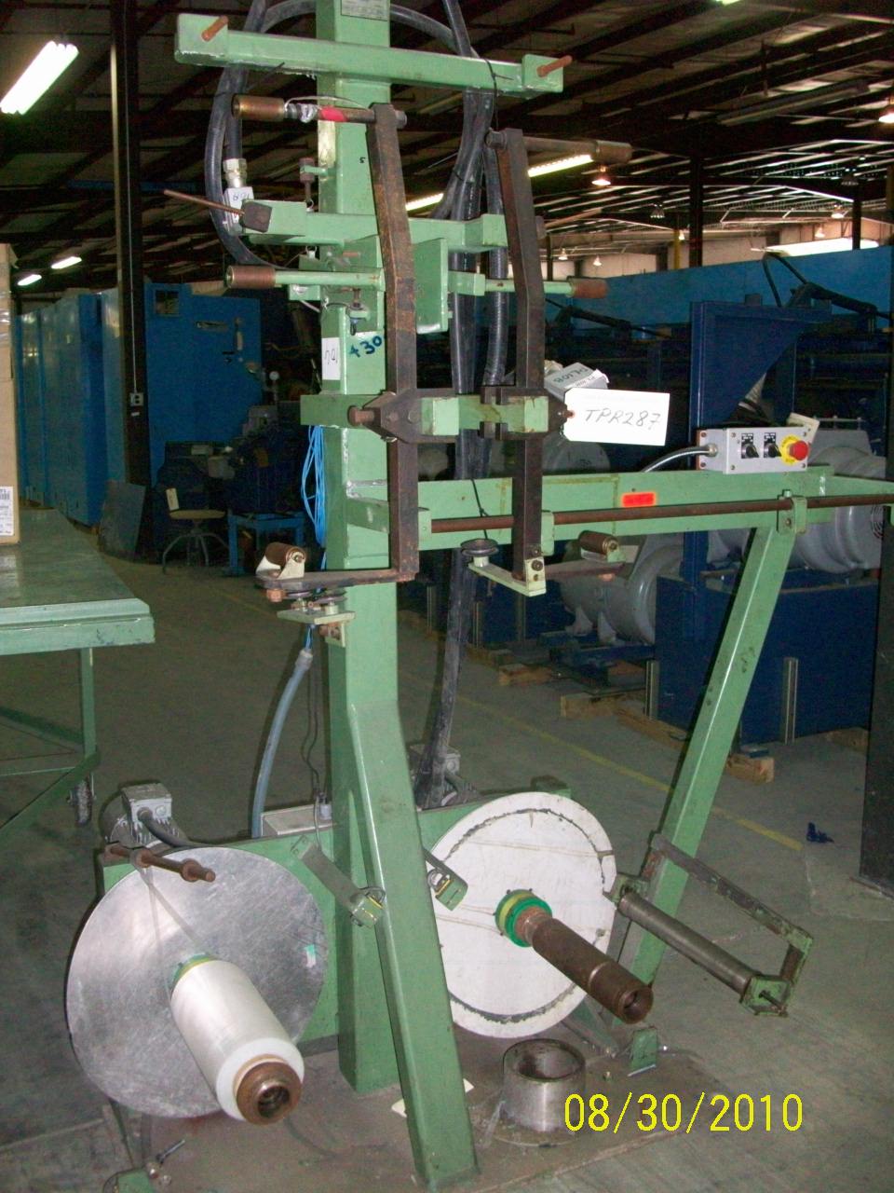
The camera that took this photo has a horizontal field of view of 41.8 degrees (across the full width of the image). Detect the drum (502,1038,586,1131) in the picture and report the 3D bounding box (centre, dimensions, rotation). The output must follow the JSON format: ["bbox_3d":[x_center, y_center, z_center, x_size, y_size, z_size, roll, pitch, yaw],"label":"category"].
[{"bbox_3d":[0.181,0.909,2.185,0.156,0.110,0.156,0,9,0],"label":"drum"}]

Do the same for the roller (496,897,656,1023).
[{"bbox_3d":[0.242,0.692,2.244,0.102,0.102,0.415,-5,12,-28],"label":"roller"}]

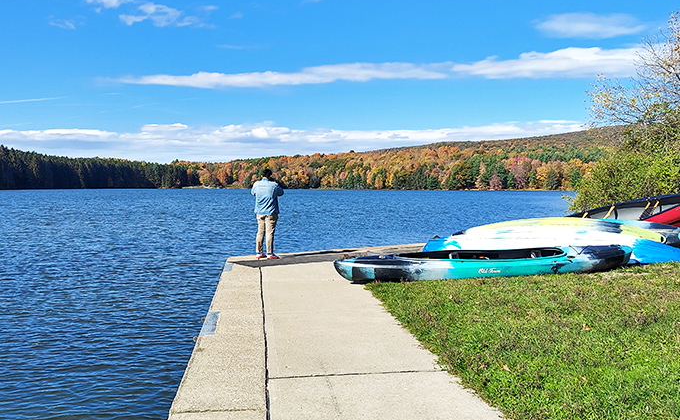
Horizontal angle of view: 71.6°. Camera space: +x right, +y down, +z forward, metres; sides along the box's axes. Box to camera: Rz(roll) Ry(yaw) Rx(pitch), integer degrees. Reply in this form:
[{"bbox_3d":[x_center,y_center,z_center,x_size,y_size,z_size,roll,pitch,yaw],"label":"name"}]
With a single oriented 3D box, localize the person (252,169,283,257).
[{"bbox_3d":[-1.384,0.072,9.000,0.620,1.710,0.460,1,3,12],"label":"person"}]

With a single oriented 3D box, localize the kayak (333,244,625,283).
[{"bbox_3d":[2.000,0.735,6.400,4.130,0.380,0.800,-2,3,-4],"label":"kayak"}]

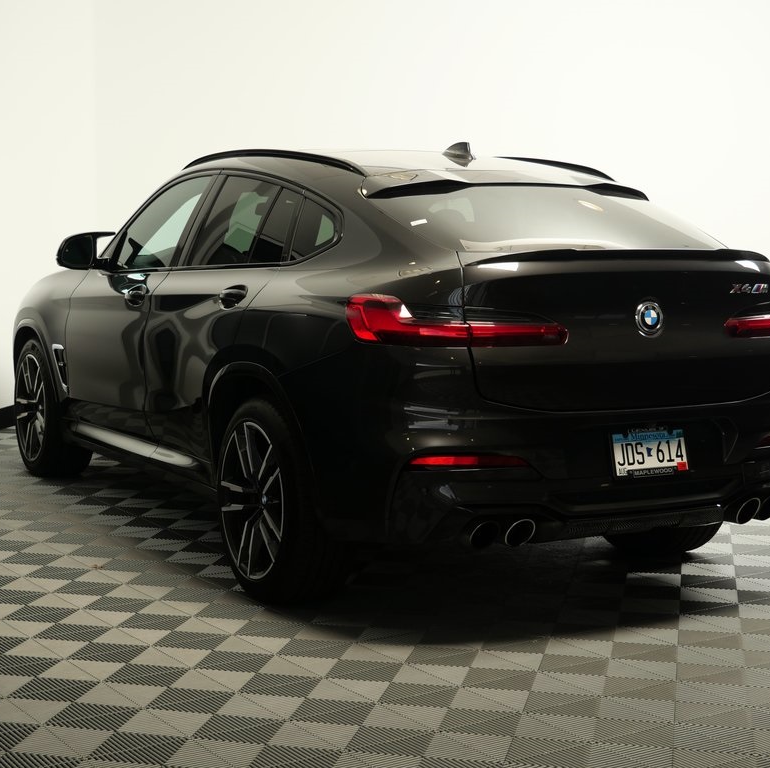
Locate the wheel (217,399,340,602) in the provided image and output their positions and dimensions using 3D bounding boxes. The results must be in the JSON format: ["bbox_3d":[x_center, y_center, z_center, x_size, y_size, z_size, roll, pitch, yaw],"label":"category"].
[{"bbox_3d":[-0.365,0.401,4.856,0.270,0.742,0.742,-2,7,-30],"label":"wheel"}]

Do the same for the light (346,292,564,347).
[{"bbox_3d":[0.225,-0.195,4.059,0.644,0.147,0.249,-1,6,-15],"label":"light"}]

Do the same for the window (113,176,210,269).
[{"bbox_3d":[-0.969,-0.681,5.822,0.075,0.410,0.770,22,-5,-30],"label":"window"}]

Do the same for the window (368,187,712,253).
[{"bbox_3d":[0.578,-0.594,4.779,1.170,0.100,0.640,-2,29,-30],"label":"window"}]

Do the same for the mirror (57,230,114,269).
[{"bbox_3d":[-1.408,-0.634,6.375,0.240,0.170,0.160,-2,7,-30],"label":"mirror"}]

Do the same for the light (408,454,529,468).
[{"bbox_3d":[0.254,0.226,3.989,0.370,0.035,0.079,-2,7,-19],"label":"light"}]

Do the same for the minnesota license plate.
[{"bbox_3d":[0.832,0.216,4.274,0.305,0.152,0.016,-3,-6,-29],"label":"minnesota license plate"}]

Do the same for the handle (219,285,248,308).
[{"bbox_3d":[-0.526,-0.306,4.752,0.052,0.068,0.200,-3,7,-29],"label":"handle"}]

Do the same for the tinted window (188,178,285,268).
[{"bbox_3d":[-0.571,-0.634,5.308,0.050,0.390,0.600,23,-6,-30],"label":"tinted window"}]

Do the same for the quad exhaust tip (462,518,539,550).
[{"bbox_3d":[0.336,0.451,4.107,0.210,0.090,0.120,-3,7,-29],"label":"quad exhaust tip"}]

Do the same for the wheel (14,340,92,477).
[{"bbox_3d":[-1.773,0.120,7.307,0.265,0.737,0.737,-2,7,-30],"label":"wheel"}]

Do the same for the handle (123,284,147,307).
[{"bbox_3d":[-1.038,-0.370,5.667,0.052,0.068,0.200,-3,7,-29],"label":"handle"}]

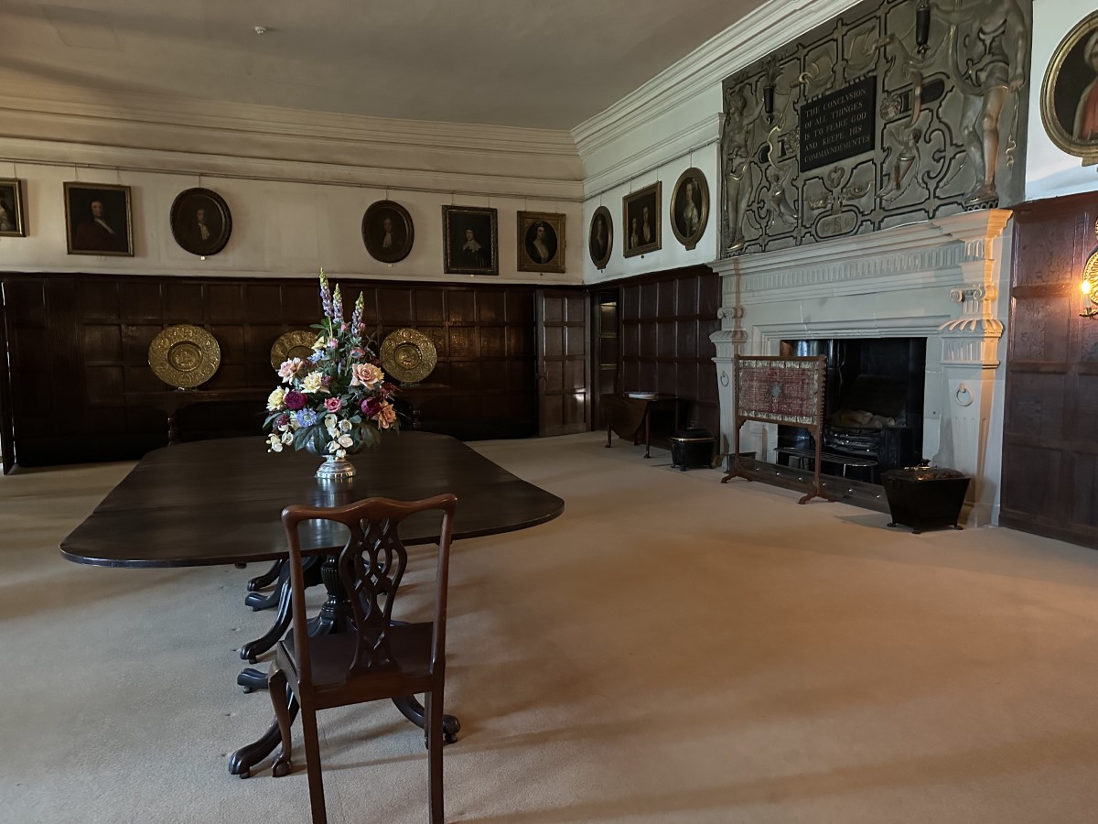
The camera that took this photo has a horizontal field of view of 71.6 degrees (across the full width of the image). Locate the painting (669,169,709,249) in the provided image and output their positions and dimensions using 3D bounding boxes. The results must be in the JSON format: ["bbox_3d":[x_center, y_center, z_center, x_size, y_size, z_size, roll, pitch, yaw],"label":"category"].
[{"bbox_3d":[1.643,-2.370,8.904,0.070,0.930,0.750,-2,5,-22],"label":"painting"}]

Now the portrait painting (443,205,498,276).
[{"bbox_3d":[-1.204,-2.622,11.710,0.857,0.995,0.070,-3,5,-22],"label":"portrait painting"}]

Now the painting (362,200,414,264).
[{"bbox_3d":[-2.225,-2.478,10.522,0.700,0.845,0.070,-2,5,-22],"label":"painting"}]

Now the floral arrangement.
[{"bbox_3d":[-1.050,-0.219,3.681,0.593,0.926,0.533,-3,5,-22],"label":"floral arrangement"}]

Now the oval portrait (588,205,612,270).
[{"bbox_3d":[0.815,-2.667,11.724,0.060,0.951,0.764,-3,5,-22],"label":"oval portrait"}]

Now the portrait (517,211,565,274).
[{"bbox_3d":[-0.126,-2.694,12.136,0.823,0.921,0.070,-3,5,-22],"label":"portrait"}]

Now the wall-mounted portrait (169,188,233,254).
[{"bbox_3d":[-4.398,-2.399,9.652,0.700,0.845,0.070,-2,5,-22],"label":"wall-mounted portrait"}]

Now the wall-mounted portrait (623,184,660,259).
[{"bbox_3d":[1.294,-2.618,10.521,0.060,0.858,1.013,-3,5,-22],"label":"wall-mounted portrait"}]

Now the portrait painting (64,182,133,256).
[{"bbox_3d":[-5.444,-2.321,9.237,0.715,0.845,0.070,-2,5,-22],"label":"portrait painting"}]

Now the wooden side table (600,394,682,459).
[{"bbox_3d":[1.221,0.152,10.120,0.575,0.701,1.302,-3,5,-22],"label":"wooden side table"}]

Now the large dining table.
[{"bbox_3d":[-1.159,0.660,3.905,1.750,0.755,3.310,-2,5,-20],"label":"large dining table"}]

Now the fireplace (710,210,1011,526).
[{"bbox_3d":[2.516,-0.408,7.027,0.420,2.292,3.486,-2,5,-22],"label":"fireplace"}]

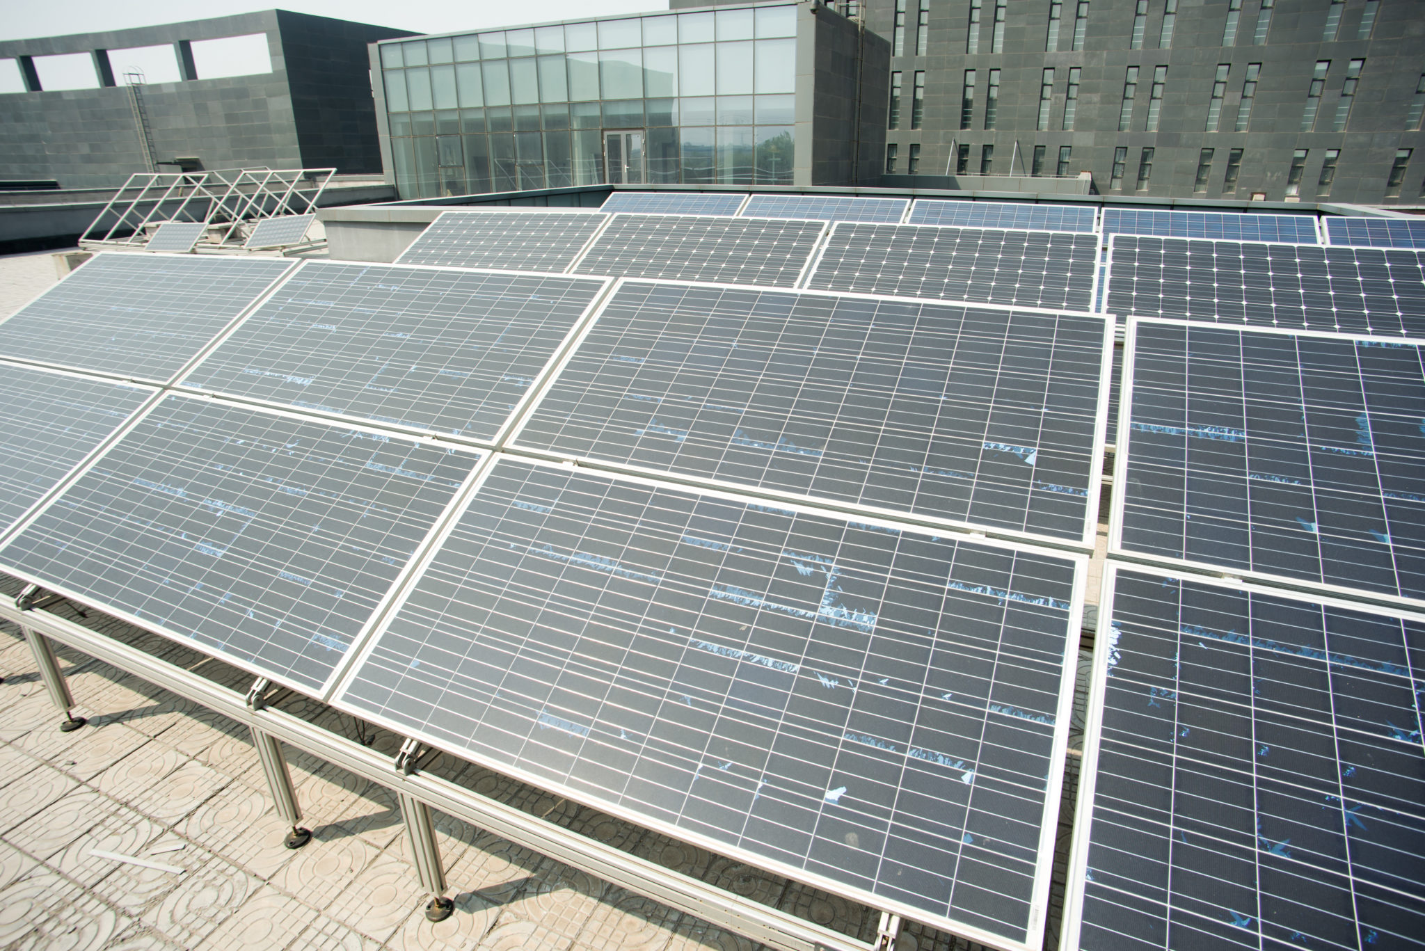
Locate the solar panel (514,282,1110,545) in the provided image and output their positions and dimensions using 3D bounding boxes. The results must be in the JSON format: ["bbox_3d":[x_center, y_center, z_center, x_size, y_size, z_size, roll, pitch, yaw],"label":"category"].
[{"bbox_3d":[0.321,-0.308,2.663,1.945,0.050,0.987,10,54,21],"label":"solar panel"}]

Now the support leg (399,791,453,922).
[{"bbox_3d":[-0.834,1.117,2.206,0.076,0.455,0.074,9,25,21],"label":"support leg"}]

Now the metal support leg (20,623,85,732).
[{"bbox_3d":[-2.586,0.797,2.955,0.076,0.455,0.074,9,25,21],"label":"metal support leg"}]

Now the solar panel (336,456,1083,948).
[{"bbox_3d":[-0.058,0.455,2.126,1.945,0.050,0.987,10,54,21],"label":"solar panel"}]

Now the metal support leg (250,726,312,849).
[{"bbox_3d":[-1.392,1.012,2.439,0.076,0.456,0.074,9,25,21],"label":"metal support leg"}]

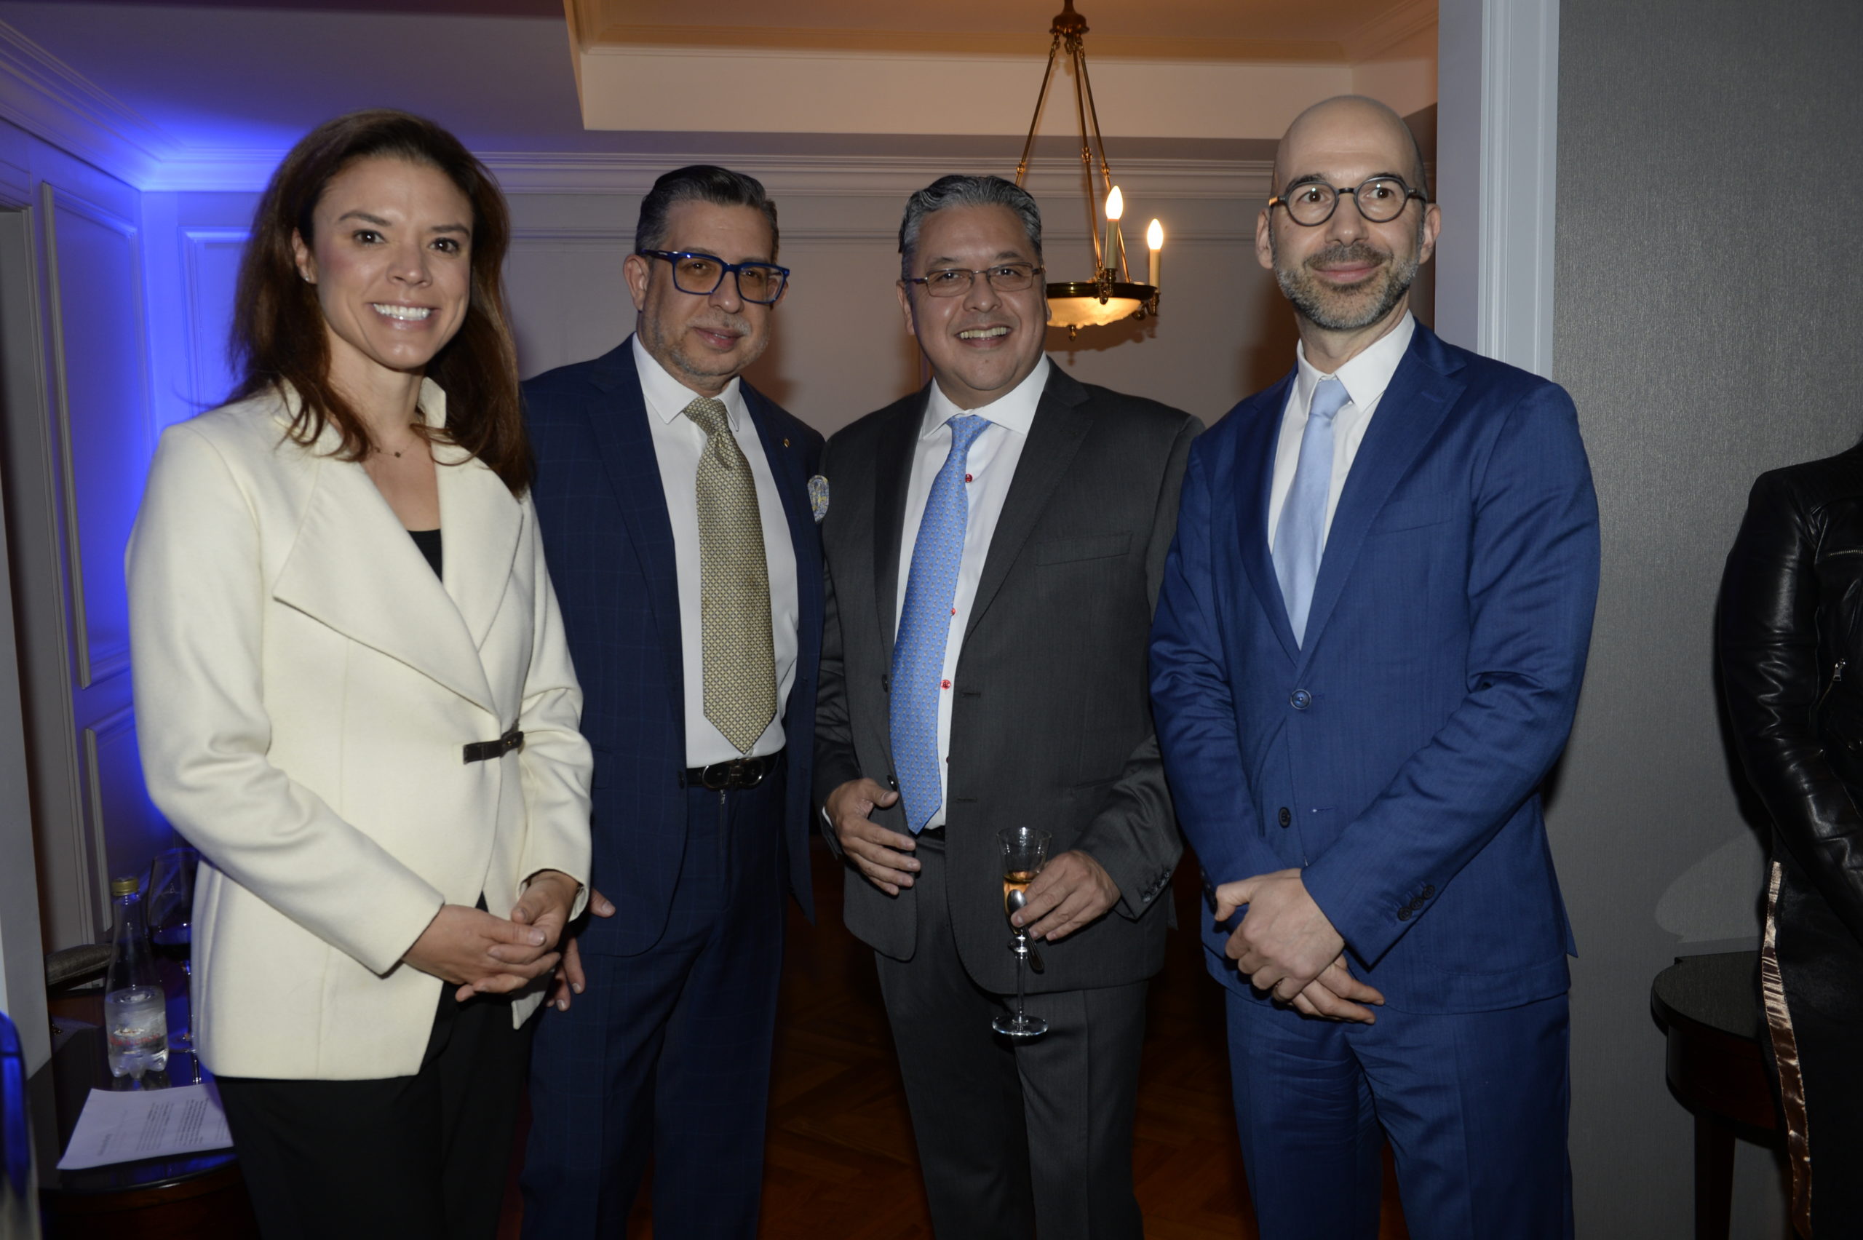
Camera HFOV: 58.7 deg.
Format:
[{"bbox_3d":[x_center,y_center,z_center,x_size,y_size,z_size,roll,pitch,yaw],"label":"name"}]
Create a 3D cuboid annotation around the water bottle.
[{"bbox_3d":[-0.895,0.399,1.853,0.068,0.223,0.068,-4,7,-26],"label":"water bottle"}]

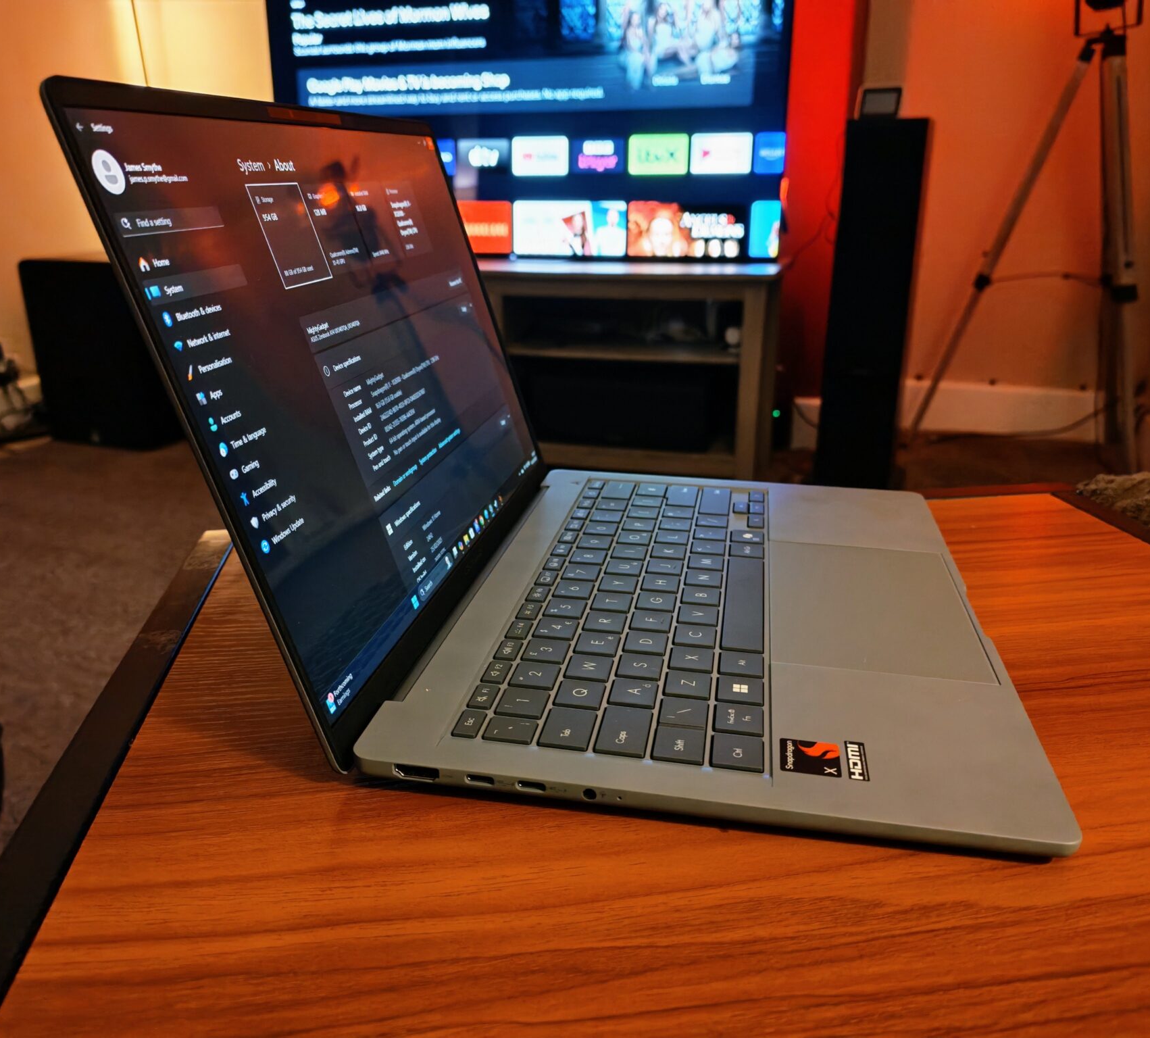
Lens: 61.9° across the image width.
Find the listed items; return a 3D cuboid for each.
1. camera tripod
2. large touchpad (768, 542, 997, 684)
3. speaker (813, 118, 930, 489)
[{"bbox_3d":[1.246,-0.643,2.364,0.600,1.050,0.520,0,20,0],"label":"camera tripod"},{"bbox_3d":[0.123,0.036,0.407,0.080,0.003,0.125,4,21,10],"label":"large touchpad"},{"bbox_3d":[0.697,-0.490,2.268,0.178,0.840,0.270,5,21,15],"label":"speaker"}]

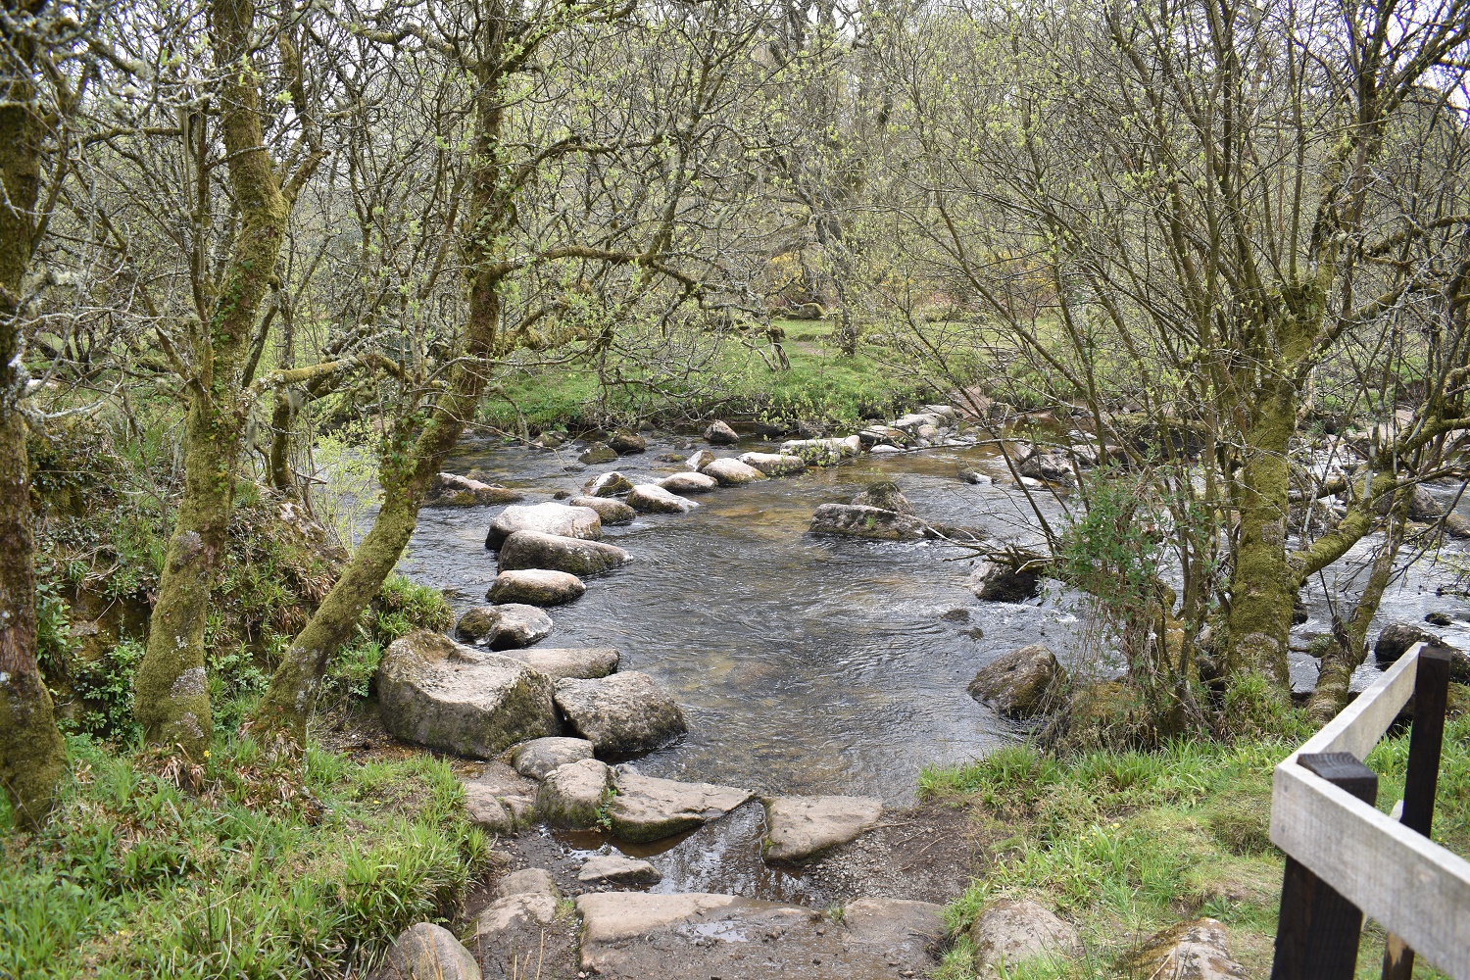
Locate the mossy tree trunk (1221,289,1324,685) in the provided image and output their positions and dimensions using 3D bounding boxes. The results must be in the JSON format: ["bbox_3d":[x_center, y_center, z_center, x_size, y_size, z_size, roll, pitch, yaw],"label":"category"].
[{"bbox_3d":[3.198,0.026,6.572,0.430,2.430,0.430,5,12,23],"label":"mossy tree trunk"}]

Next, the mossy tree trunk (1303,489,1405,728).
[{"bbox_3d":[3.606,0.680,6.424,0.410,1.340,0.320,5,12,23],"label":"mossy tree trunk"}]

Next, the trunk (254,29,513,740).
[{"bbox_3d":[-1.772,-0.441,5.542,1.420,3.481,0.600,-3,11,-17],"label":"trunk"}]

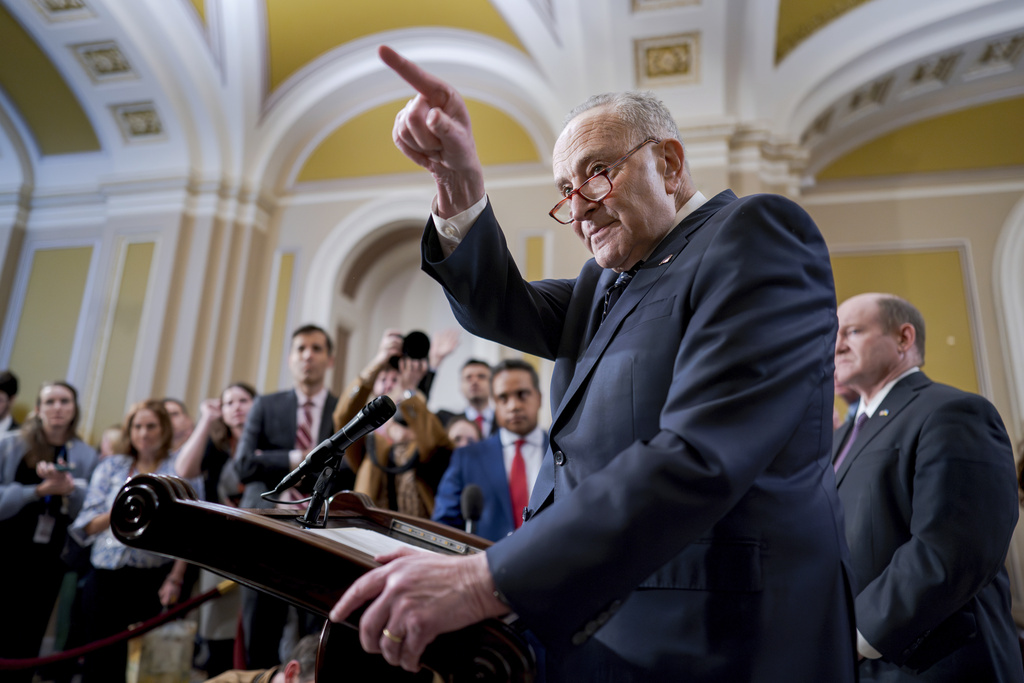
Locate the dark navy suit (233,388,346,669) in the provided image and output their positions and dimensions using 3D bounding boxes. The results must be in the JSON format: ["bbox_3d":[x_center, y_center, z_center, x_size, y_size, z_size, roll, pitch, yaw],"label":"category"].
[{"bbox_3d":[-0.788,0.938,2.301,0.510,1.580,0.370,4,-15,-9],"label":"dark navy suit"}]

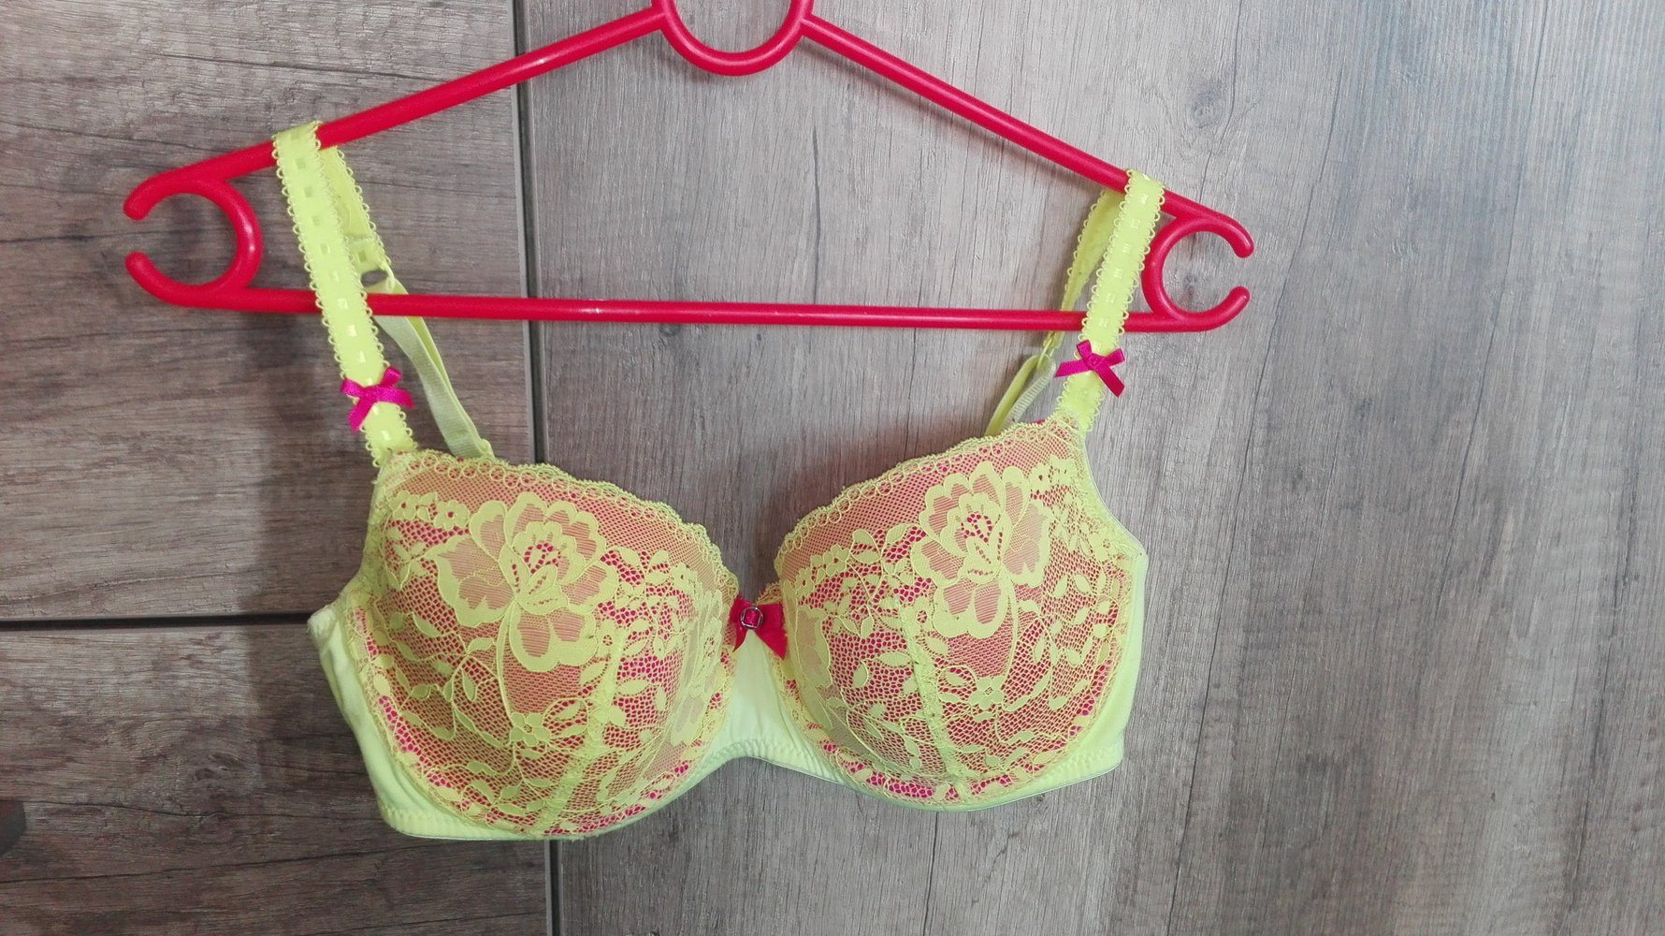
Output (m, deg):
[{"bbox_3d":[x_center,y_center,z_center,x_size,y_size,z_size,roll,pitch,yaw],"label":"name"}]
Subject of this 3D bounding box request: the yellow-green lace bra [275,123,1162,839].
[{"bbox_3d":[-0.032,0.015,0.452,0.323,0.268,0.100,0,15,-8],"label":"yellow-green lace bra"}]

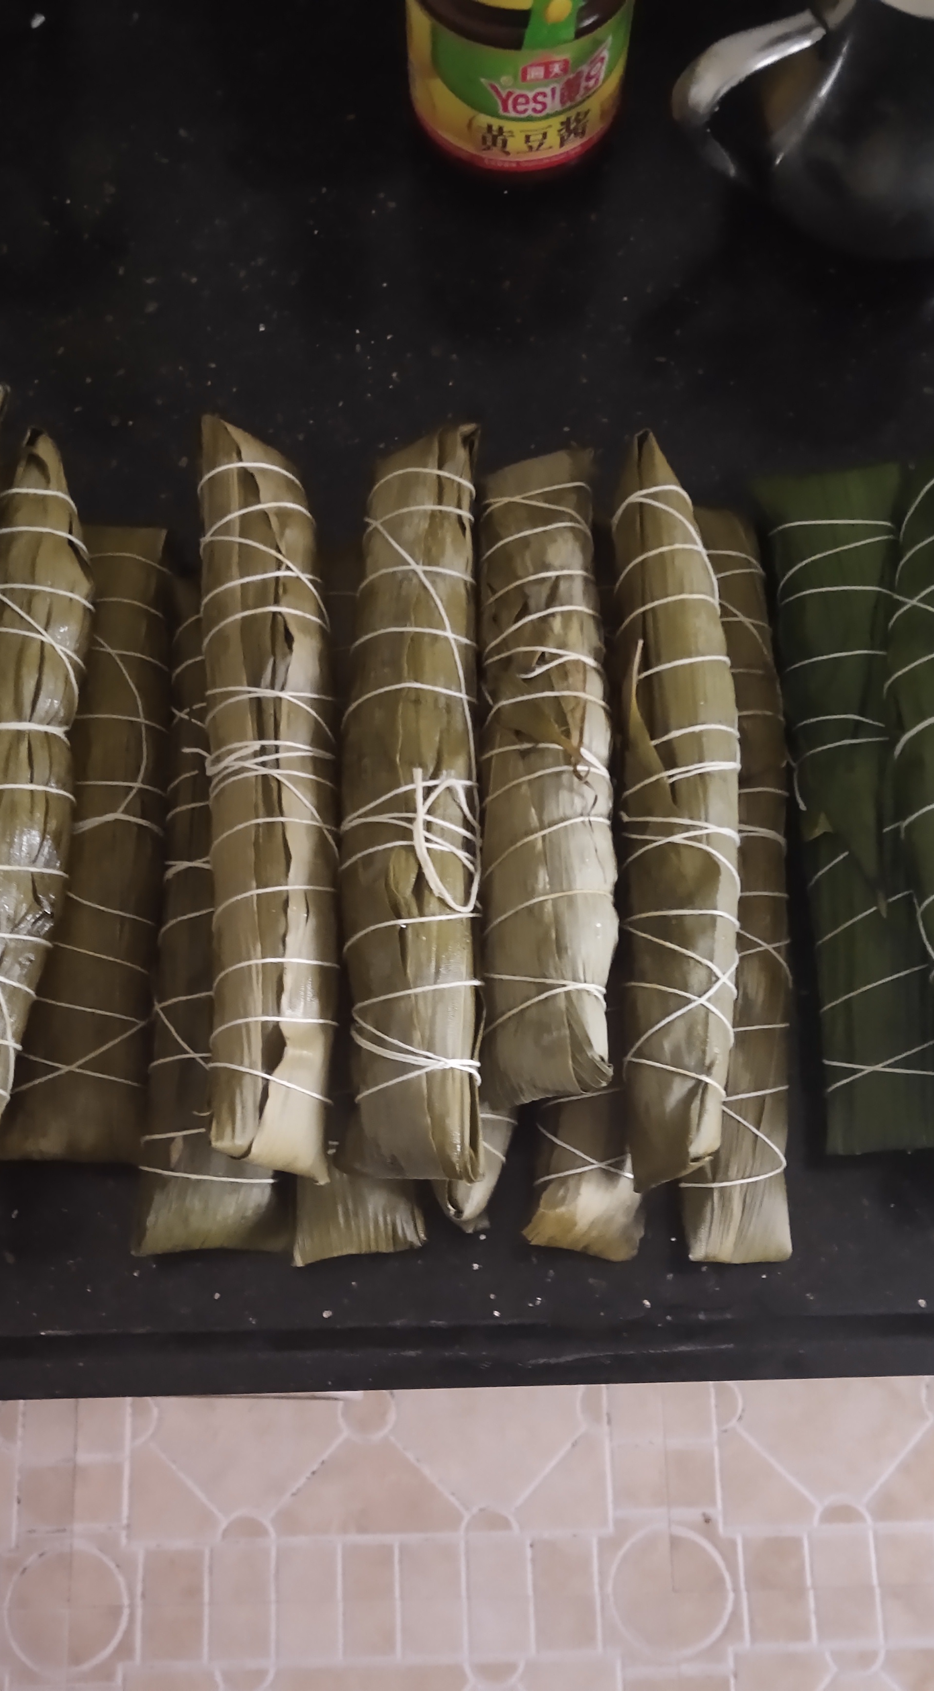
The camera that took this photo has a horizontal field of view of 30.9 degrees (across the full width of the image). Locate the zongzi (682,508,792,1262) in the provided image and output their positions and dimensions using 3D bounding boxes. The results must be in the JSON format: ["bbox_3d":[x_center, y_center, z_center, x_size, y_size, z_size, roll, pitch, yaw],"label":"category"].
[{"bbox_3d":[0.095,0.005,0.620,0.039,0.037,0.285,1,73,0],"label":"zongzi"}]

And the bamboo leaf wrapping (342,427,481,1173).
[{"bbox_3d":[-0.013,-0.020,0.543,0.042,0.038,0.250,1,72,0],"label":"bamboo leaf wrapping"}]

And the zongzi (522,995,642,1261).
[{"bbox_3d":[0.032,0.006,0.475,0.034,0.032,0.208,1,73,-1],"label":"zongzi"}]

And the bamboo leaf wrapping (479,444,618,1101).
[{"bbox_3d":[0.026,-0.027,0.549,0.040,0.037,0.222,0,72,-1],"label":"bamboo leaf wrapping"}]

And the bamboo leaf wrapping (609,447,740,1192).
[{"bbox_3d":[0.064,-0.018,0.547,0.038,0.035,0.252,1,72,0],"label":"bamboo leaf wrapping"}]

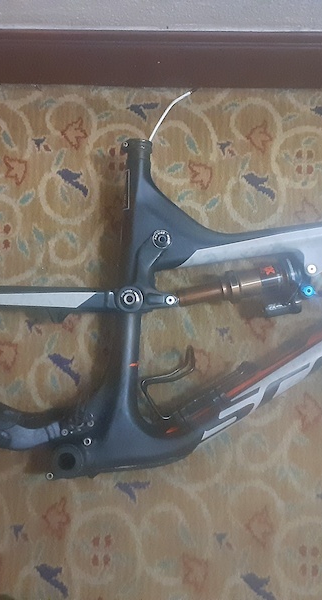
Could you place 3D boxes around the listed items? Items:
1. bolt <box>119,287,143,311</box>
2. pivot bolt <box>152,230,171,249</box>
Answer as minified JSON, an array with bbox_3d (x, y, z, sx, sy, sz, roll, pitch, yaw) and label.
[{"bbox_3d":[-0.041,-0.001,0.838,0.032,0.013,0.032,0,81,2],"label":"bolt"},{"bbox_3d":[0.001,-0.083,0.857,0.026,0.012,0.026,0,81,2],"label":"pivot bolt"}]

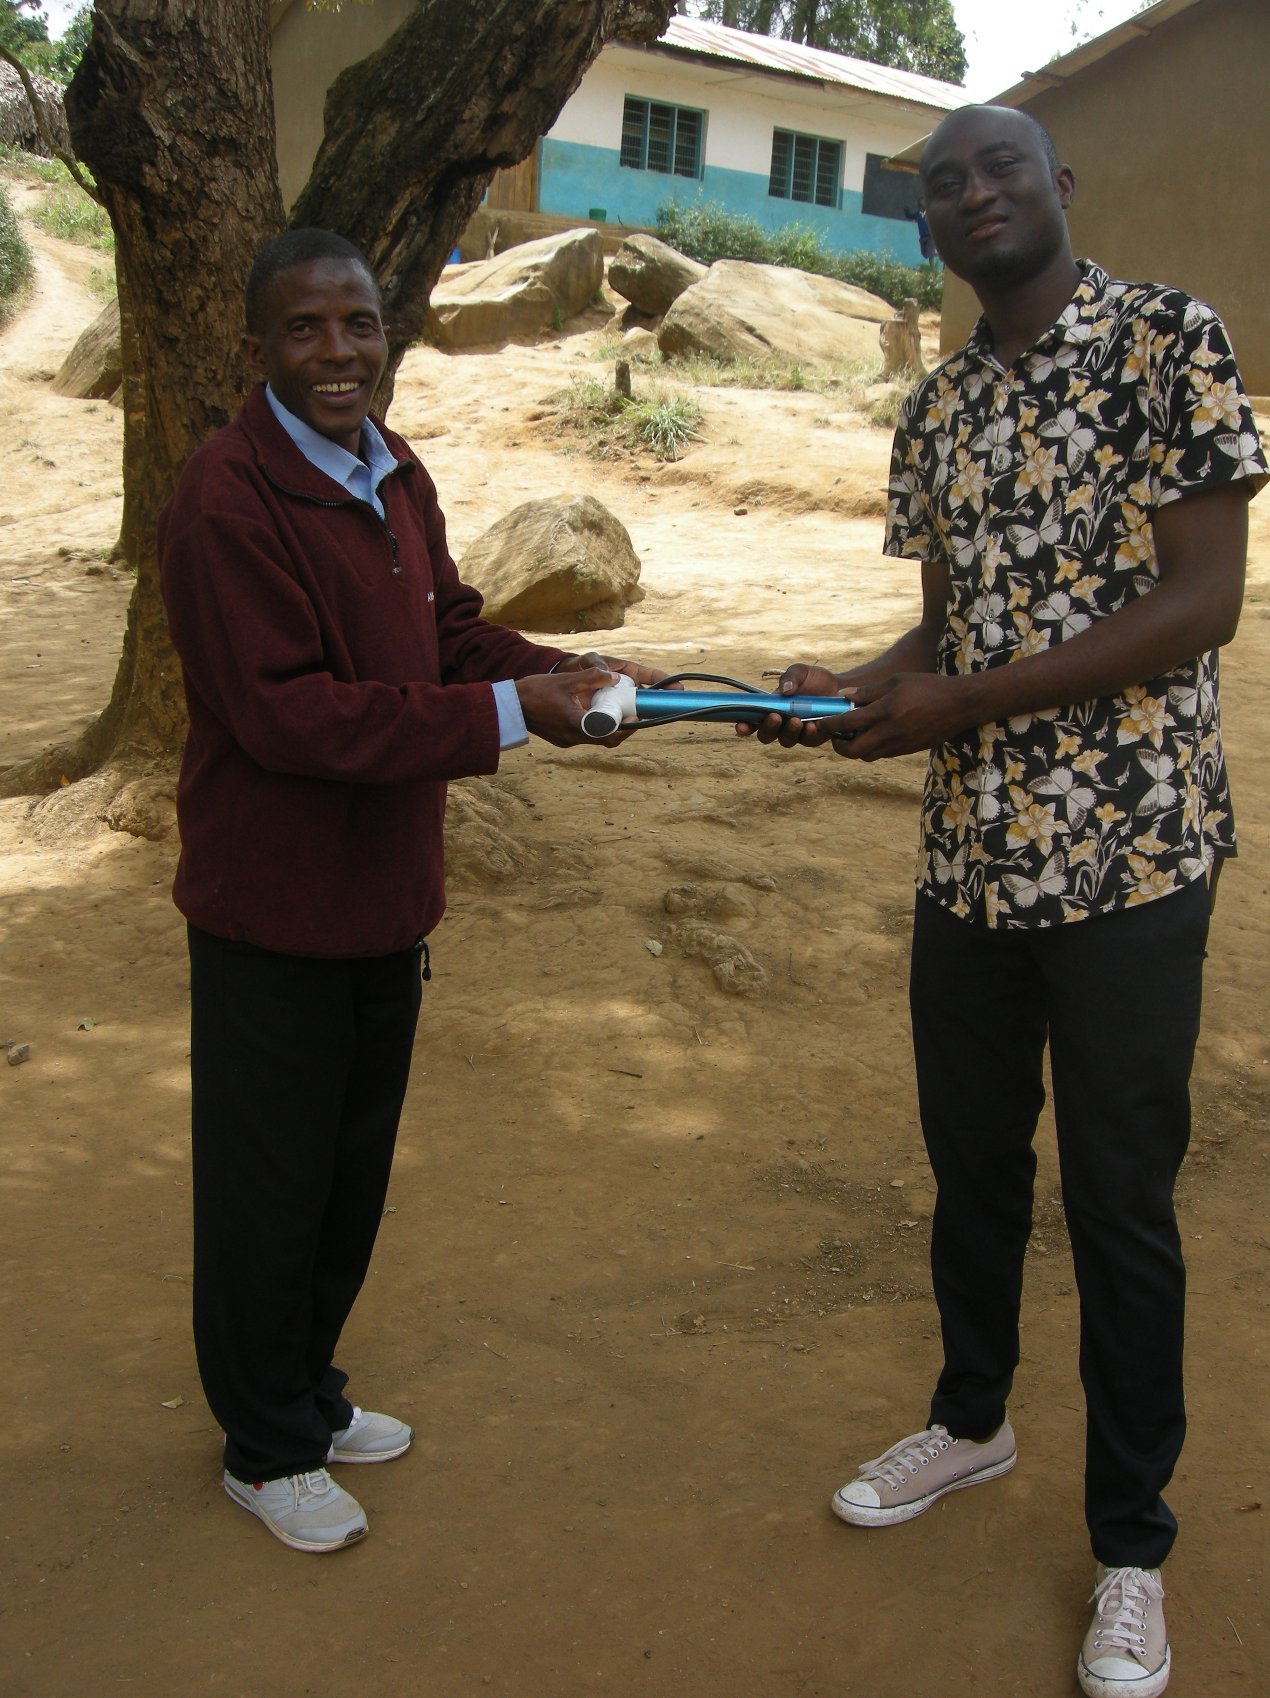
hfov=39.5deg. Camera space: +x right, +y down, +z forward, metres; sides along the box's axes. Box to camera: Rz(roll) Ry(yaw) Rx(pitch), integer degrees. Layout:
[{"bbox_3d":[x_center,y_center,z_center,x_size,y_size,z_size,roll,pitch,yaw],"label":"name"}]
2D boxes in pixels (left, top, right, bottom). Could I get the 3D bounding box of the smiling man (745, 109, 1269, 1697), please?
[{"bbox_3d":[0.421,0.079,2.094,0.650,1.820,0.540,-8,16,-41],"label":"smiling man"}]

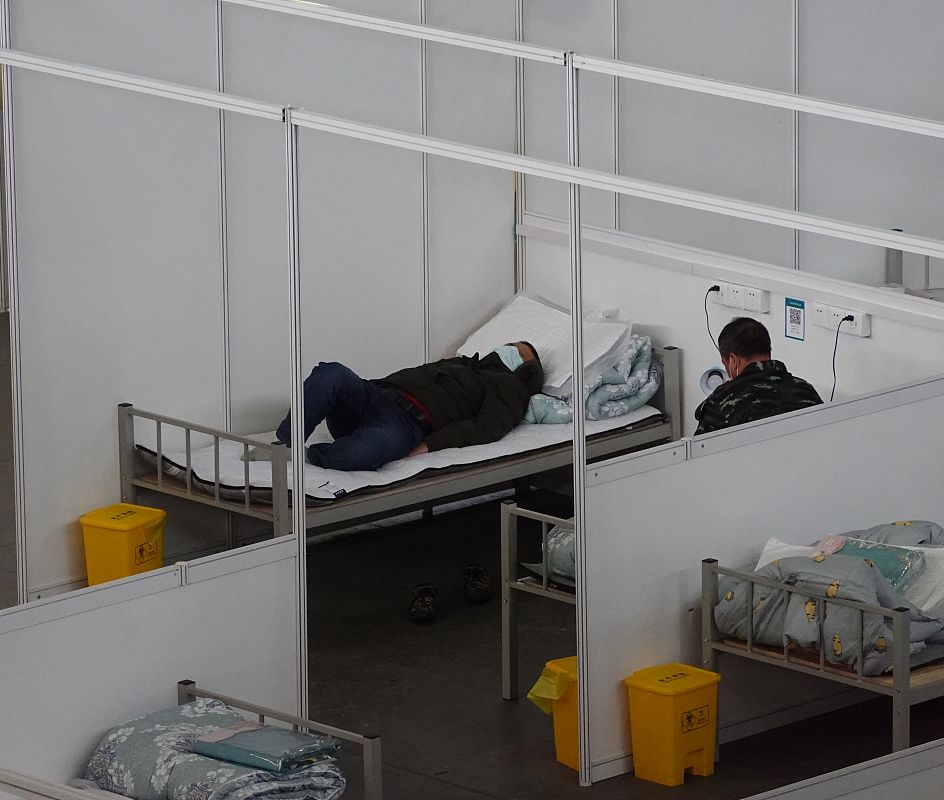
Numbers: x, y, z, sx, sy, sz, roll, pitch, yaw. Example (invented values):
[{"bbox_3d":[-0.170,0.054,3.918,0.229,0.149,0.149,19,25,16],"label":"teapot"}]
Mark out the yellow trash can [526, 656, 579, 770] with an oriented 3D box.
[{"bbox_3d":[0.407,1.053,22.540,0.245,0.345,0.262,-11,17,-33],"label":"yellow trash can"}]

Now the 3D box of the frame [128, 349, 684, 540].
[{"bbox_3d":[-0.250,0.254,25.030,2.030,0.705,0.890,-14,19,-41],"label":"frame"}]

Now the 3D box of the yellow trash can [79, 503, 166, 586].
[{"bbox_3d":[-1.277,0.585,24.531,0.225,0.345,0.245,10,18,37],"label":"yellow trash can"}]

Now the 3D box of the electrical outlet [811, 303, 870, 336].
[{"bbox_3d":[1.366,-0.305,24.623,0.046,0.088,0.260,-14,19,-41],"label":"electrical outlet"}]

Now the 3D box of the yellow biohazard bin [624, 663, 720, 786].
[{"bbox_3d":[0.681,1.095,22.354,0.245,0.345,0.220,-14,19,-41],"label":"yellow biohazard bin"}]

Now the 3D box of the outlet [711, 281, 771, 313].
[{"bbox_3d":[1.007,-0.395,25.002,0.046,0.088,0.262,-14,19,-41],"label":"outlet"}]

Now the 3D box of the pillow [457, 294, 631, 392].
[{"bbox_3d":[0.274,-0.191,25.534,0.610,0.120,0.405,14,47,46],"label":"pillow"}]

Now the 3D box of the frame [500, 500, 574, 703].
[{"bbox_3d":[1.155,0.595,23.564,2.030,0.705,0.900,-14,19,-41],"label":"frame"}]

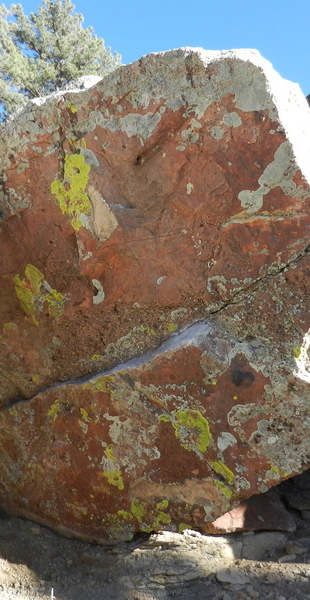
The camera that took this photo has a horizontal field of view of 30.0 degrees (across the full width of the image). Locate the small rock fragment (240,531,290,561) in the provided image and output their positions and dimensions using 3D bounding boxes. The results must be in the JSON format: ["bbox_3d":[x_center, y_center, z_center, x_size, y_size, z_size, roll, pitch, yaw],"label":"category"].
[{"bbox_3d":[0.635,1.423,3.350,0.284,0.107,0.200,0,-2,0],"label":"small rock fragment"}]

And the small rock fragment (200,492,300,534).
[{"bbox_3d":[0.595,1.324,3.600,0.574,0.175,0.300,0,-2,0],"label":"small rock fragment"}]

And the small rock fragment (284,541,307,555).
[{"bbox_3d":[0.802,1.414,3.300,0.134,0.046,0.100,0,-2,0],"label":"small rock fragment"}]

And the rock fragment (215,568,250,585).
[{"bbox_3d":[0.396,1.412,2.950,0.170,0.040,0.120,0,-2,0],"label":"rock fragment"}]

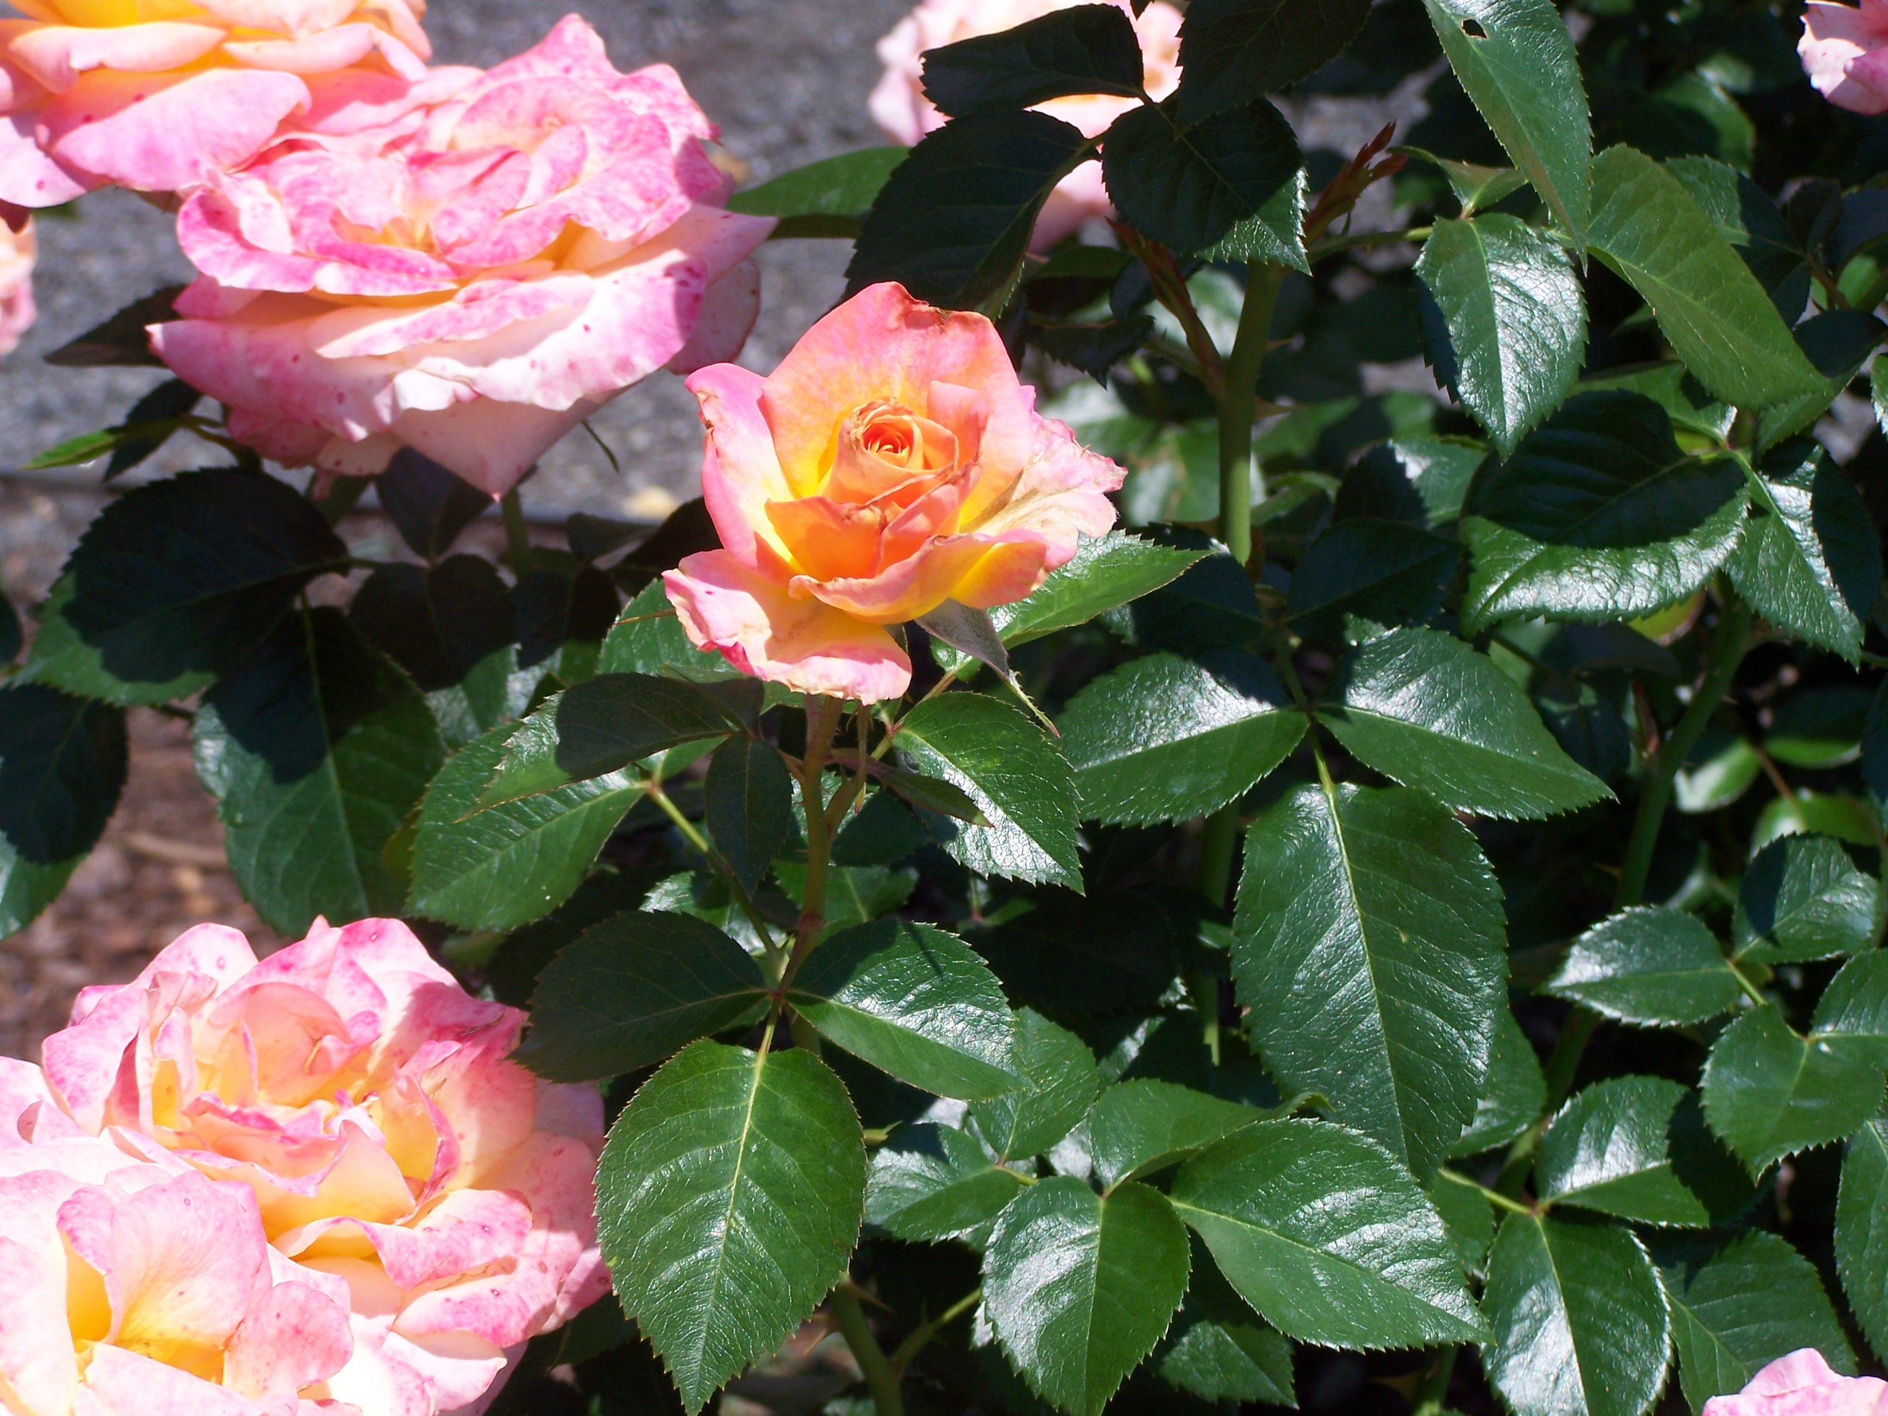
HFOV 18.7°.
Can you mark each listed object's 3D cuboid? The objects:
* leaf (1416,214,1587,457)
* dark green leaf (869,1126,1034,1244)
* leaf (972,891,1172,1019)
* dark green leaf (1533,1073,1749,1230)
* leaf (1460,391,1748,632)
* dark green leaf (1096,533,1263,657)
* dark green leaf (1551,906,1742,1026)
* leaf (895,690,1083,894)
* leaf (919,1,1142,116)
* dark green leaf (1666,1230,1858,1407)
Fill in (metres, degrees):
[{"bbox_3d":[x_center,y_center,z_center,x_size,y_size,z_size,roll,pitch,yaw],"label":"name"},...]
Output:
[{"bbox_3d":[0.108,-0.072,1.110,0.032,0.014,0.054,-4,60,-4],"label":"leaf"},{"bbox_3d":[-0.005,0.103,1.221,0.036,0.009,0.025,-19,59,-5],"label":"dark green leaf"},{"bbox_3d":[0.026,0.046,1.090,0.043,0.010,0.031,22,55,12],"label":"leaf"},{"bbox_3d":[0.153,0.099,1.262,0.052,0.010,0.039,-17,66,-14],"label":"dark green leaf"},{"bbox_3d":[0.128,-0.038,1.110,0.064,0.016,0.042,-37,61,-24],"label":"leaf"},{"bbox_3d":[0.048,-0.023,1.150,0.035,0.010,0.028,6,57,4],"label":"dark green leaf"},{"bbox_3d":[0.132,0.048,1.080,0.037,0.009,0.025,-5,60,0],"label":"dark green leaf"},{"bbox_3d":[0.009,0.015,1.080,0.028,0.012,0.051,-40,63,-21],"label":"leaf"},{"bbox_3d":[0.017,-0.122,1.080,0.043,0.012,0.031,0,41,9],"label":"leaf"},{"bbox_3d":[0.183,0.142,1.281,0.053,0.010,0.044,39,68,11],"label":"dark green leaf"}]

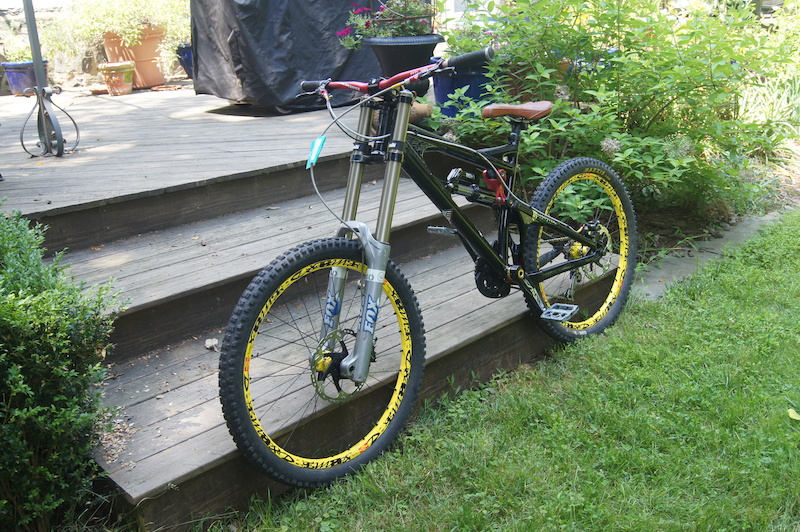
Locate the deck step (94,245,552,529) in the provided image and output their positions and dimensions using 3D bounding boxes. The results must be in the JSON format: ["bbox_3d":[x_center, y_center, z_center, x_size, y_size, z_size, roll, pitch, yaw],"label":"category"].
[{"bbox_3d":[-0.076,0.285,2.646,2.150,0.200,0.690,-19,26,-41],"label":"deck step"}]

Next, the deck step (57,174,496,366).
[{"bbox_3d":[-0.548,-0.057,3.074,2.100,0.183,0.735,-19,26,-41],"label":"deck step"}]

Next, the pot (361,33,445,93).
[{"bbox_3d":[0.026,-1.498,5.500,0.600,0.430,0.600,-1,19,0],"label":"pot"}]

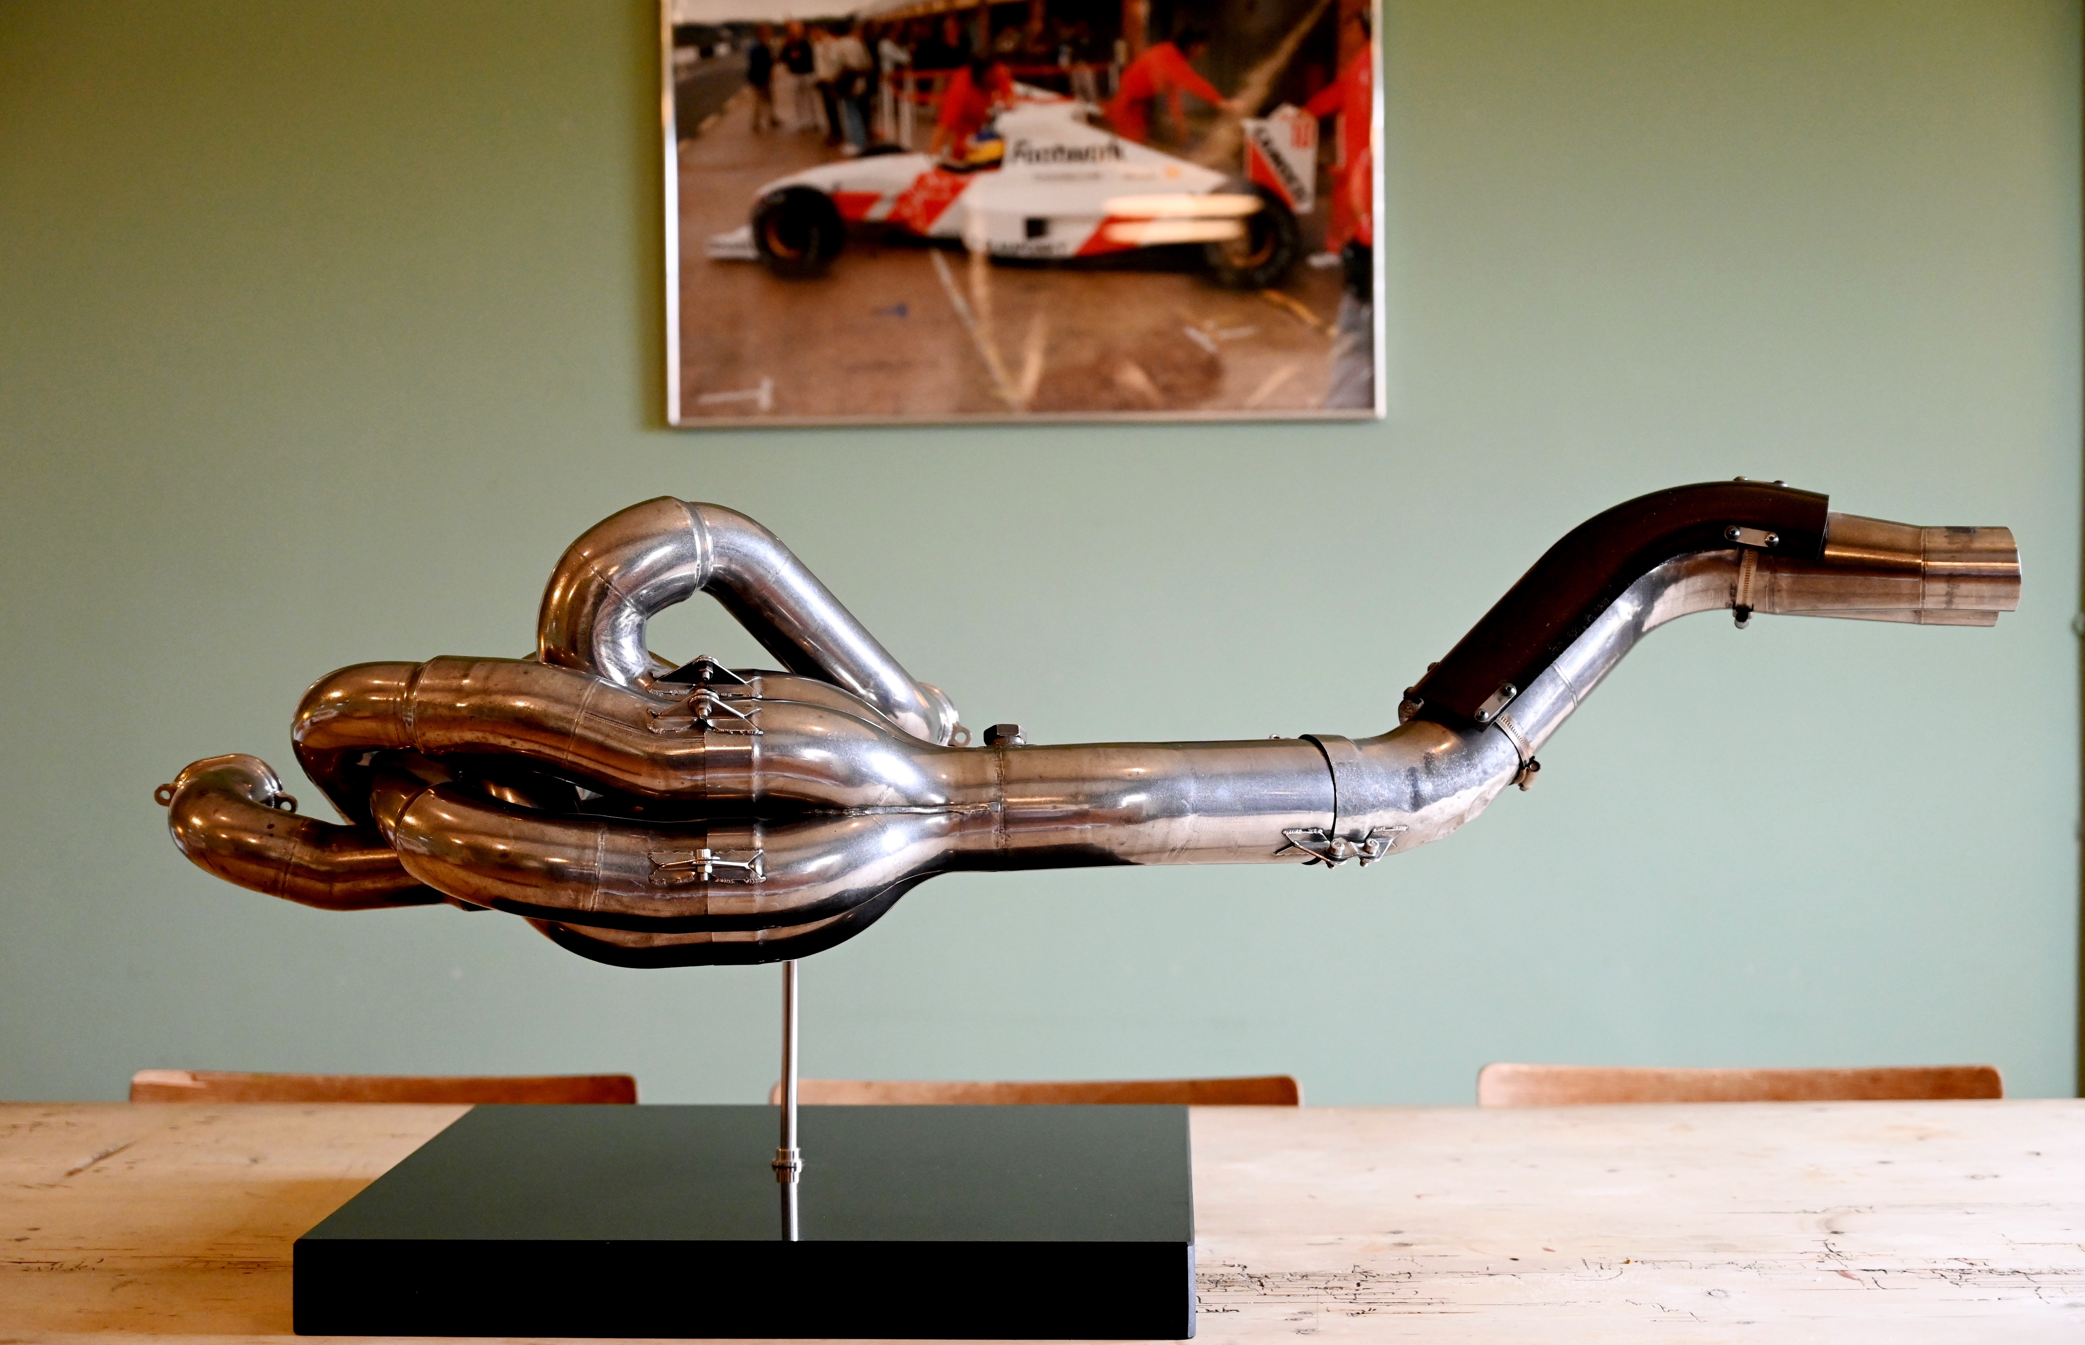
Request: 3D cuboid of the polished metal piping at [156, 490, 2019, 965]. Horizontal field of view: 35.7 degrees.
[{"bbox_3d":[0.012,0.032,1.940,1.110,0.285,0.270,0,2,3],"label":"polished metal piping"}]

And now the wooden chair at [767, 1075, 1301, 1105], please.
[{"bbox_3d":[-0.006,0.700,2.270,0.420,0.780,0.490,0,2,0],"label":"wooden chair"}]

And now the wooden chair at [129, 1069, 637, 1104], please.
[{"bbox_3d":[-0.515,0.706,2.345,0.420,0.780,0.490,0,2,-1],"label":"wooden chair"}]

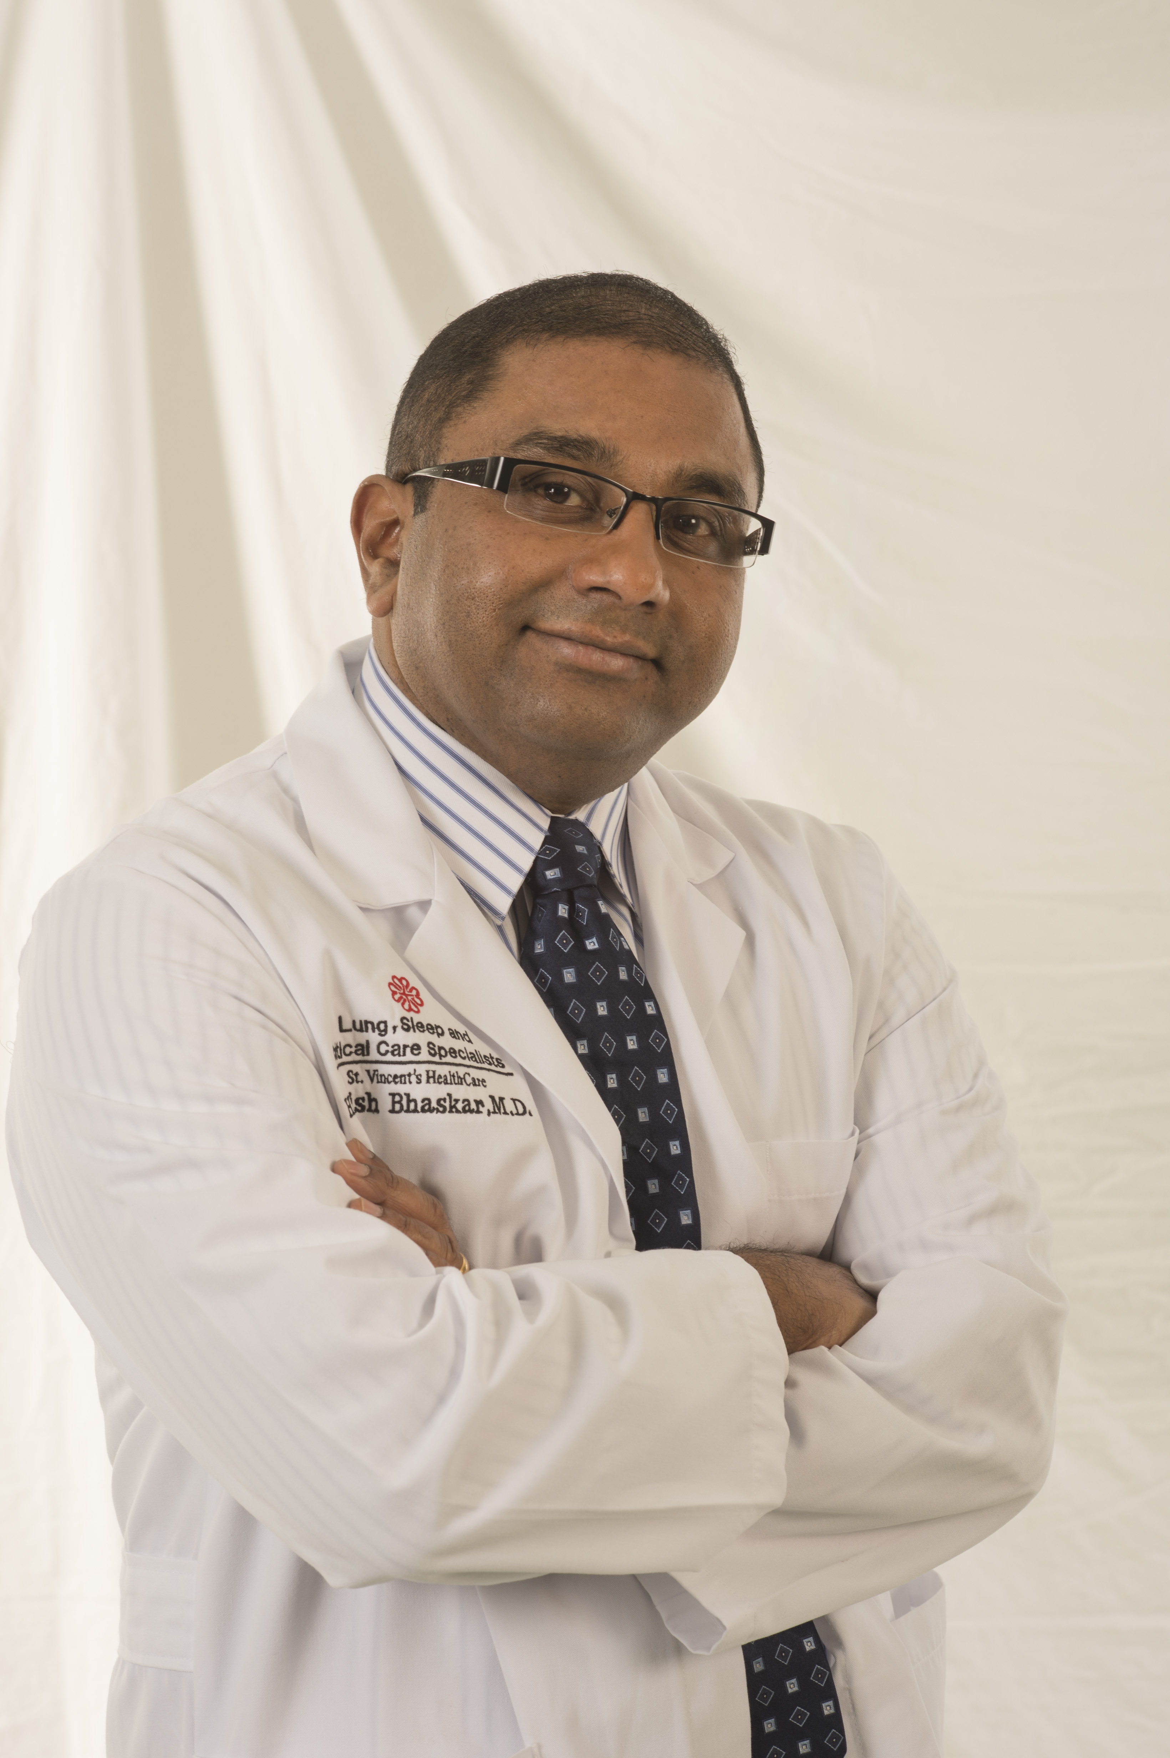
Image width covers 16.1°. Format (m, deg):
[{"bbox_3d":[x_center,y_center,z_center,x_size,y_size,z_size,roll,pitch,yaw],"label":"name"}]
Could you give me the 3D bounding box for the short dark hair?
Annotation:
[{"bbox_3d":[-0.005,-0.196,1.890,0.168,0.160,0.195,13,-8,-24],"label":"short dark hair"}]

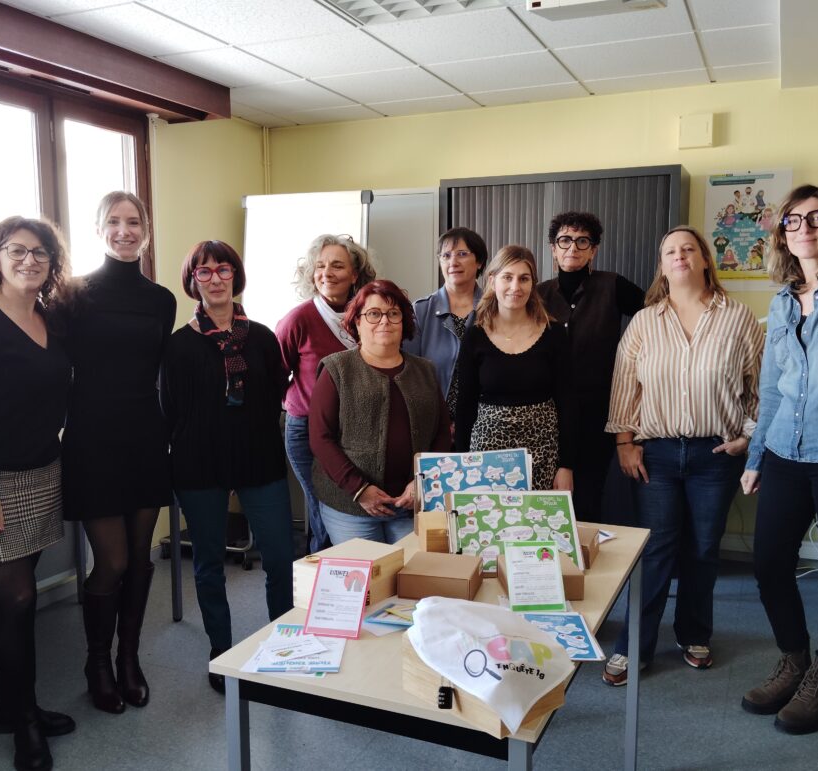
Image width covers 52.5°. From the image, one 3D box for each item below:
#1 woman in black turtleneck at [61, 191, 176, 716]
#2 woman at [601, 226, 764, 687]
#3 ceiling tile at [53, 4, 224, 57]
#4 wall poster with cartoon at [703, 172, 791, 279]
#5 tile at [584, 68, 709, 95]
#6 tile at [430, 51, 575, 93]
[{"bbox_3d":[-0.977,0.228,2.803,0.430,1.739,0.290,-4,7,-27],"label":"woman in black turtleneck"},{"bbox_3d":[1.000,0.245,3.070,0.580,1.650,0.370,2,7,16],"label":"woman"},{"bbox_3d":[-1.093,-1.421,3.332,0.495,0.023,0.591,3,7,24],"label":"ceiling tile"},{"bbox_3d":[1.681,-0.770,4.138,0.400,0.590,0.010,3,7,24],"label":"wall poster with cartoon"},{"bbox_3d":[1.176,-1.506,4.101,0.597,0.020,0.316,3,7,24],"label":"tile"},{"bbox_3d":[0.446,-1.502,3.977,0.600,0.020,0.600,3,7,24],"label":"tile"}]

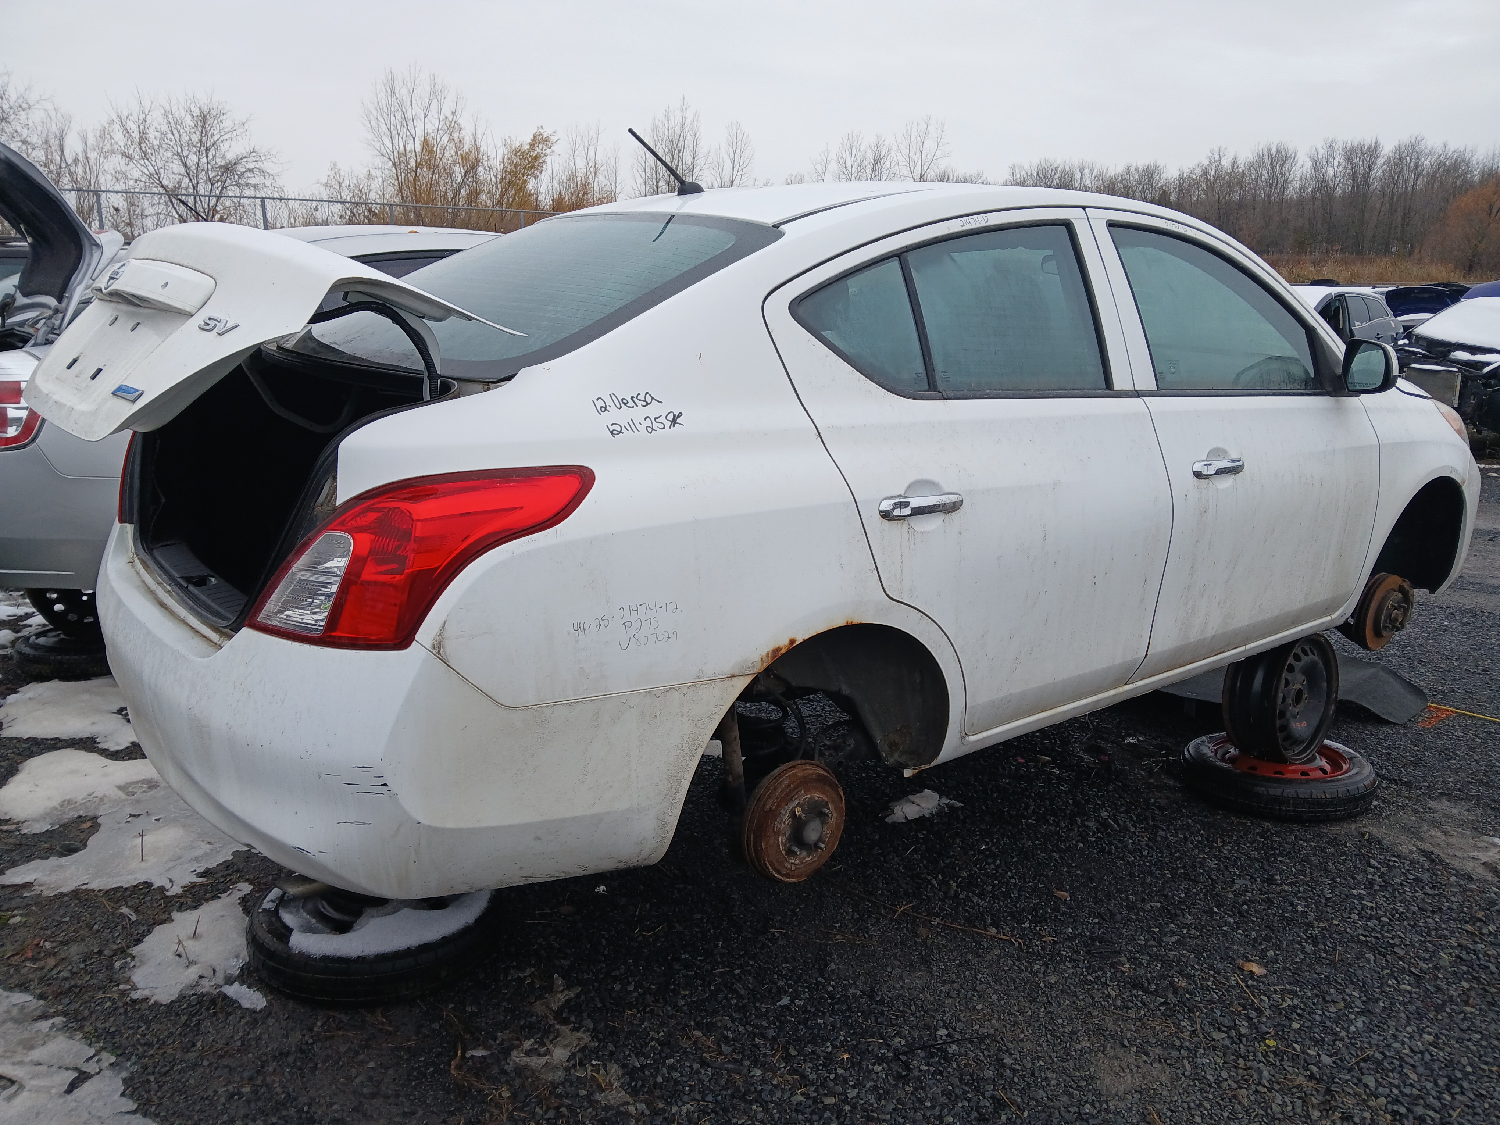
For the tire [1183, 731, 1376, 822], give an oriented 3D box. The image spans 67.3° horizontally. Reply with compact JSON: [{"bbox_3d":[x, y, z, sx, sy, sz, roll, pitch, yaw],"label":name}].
[{"bbox_3d":[1.700,0.688,3.645,0.580,0.115,0.580,0,15,0],"label":"tire"}]

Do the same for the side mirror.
[{"bbox_3d":[1.717,-0.551,3.135,0.130,0.158,0.175,-11,18,-36],"label":"side mirror"}]

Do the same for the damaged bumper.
[{"bbox_3d":[-0.857,0.193,2.406,0.830,0.515,1.670,-11,18,-36],"label":"damaged bumper"}]

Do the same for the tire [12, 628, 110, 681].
[{"bbox_3d":[-2.771,0.347,4.755,0.580,0.135,0.580,0,15,0],"label":"tire"}]

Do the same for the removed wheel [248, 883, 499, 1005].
[{"bbox_3d":[-0.911,0.863,2.758,0.570,0.125,0.570,0,15,0],"label":"removed wheel"}]

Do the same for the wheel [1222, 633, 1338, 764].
[{"bbox_3d":[1.731,0.427,3.675,0.416,0.416,0.180,-11,12,-38],"label":"wheel"}]

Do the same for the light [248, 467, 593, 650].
[{"bbox_3d":[-0.516,-0.019,1.771,0.510,0.265,0.270,-11,18,-36],"label":"light"}]

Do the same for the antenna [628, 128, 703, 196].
[{"bbox_3d":[-0.192,-0.927,2.621,0.225,0.140,0.050,-10,18,-37],"label":"antenna"}]

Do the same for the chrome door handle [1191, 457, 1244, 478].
[{"bbox_3d":[1.176,-0.231,2.813,0.213,0.049,0.050,-11,18,-36],"label":"chrome door handle"}]

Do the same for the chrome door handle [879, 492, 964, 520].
[{"bbox_3d":[0.333,-0.109,2.173,0.220,0.042,0.045,-10,18,-37],"label":"chrome door handle"}]

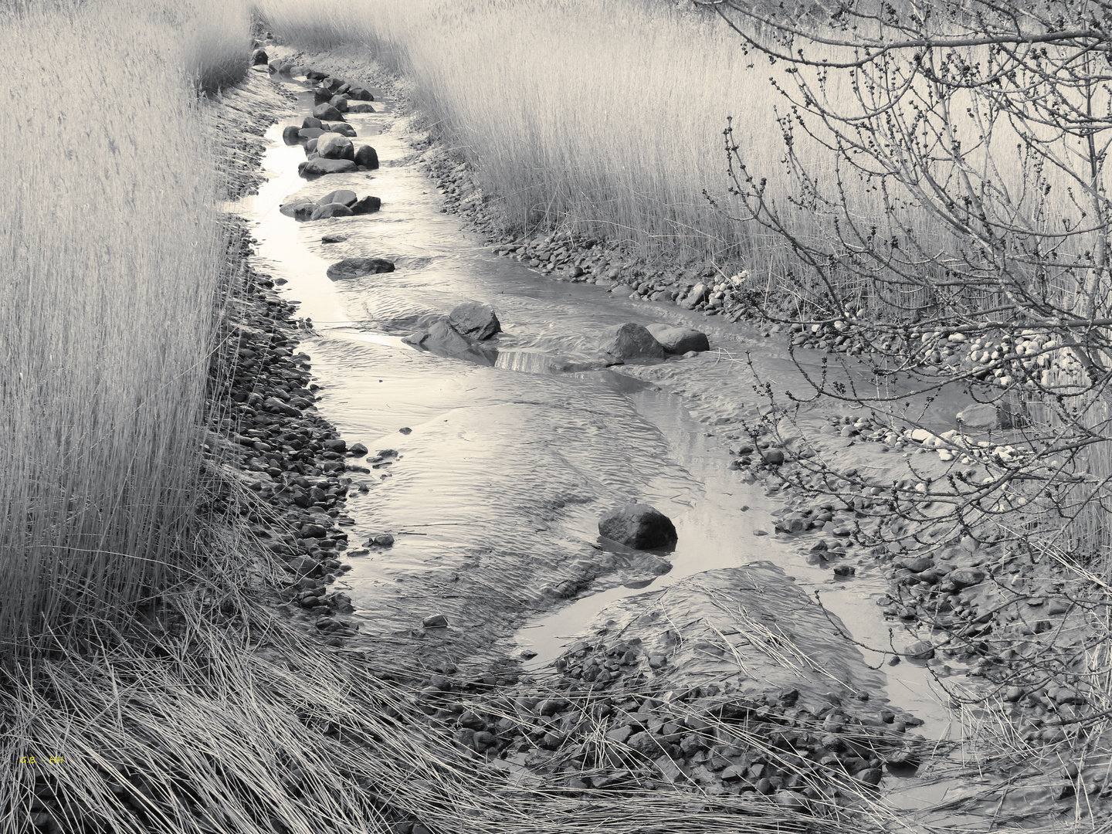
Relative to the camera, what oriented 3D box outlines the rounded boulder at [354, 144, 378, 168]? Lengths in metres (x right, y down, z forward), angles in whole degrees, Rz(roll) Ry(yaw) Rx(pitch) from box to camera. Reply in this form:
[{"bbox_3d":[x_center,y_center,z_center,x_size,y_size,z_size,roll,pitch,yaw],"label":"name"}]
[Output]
[{"bbox_3d":[-3.442,-4.736,42.032,0.430,0.410,0.420,-1,13,-5],"label":"rounded boulder"}]

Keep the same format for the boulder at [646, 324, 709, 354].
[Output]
[{"bbox_3d":[1.319,-0.851,25.182,0.700,0.300,0.540,1,13,3],"label":"boulder"}]

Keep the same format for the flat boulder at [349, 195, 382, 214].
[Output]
[{"bbox_3d":[-2.965,-3.288,35.882,0.540,0.290,0.440,-1,13,-5],"label":"flat boulder"}]

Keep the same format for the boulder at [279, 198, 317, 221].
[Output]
[{"bbox_3d":[-3.963,-3.225,35.705,0.620,0.260,0.480,-1,13,-6],"label":"boulder"}]

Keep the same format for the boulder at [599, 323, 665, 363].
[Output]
[{"bbox_3d":[0.824,-0.805,24.778,0.700,0.380,0.580,0,13,2],"label":"boulder"}]

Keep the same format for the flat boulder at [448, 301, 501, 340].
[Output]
[{"bbox_3d":[-0.907,-1.082,25.840,0.590,0.390,0.480,0,13,-2],"label":"flat boulder"}]

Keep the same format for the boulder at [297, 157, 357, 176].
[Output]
[{"bbox_3d":[-4.047,-4.457,41.201,1.050,0.290,0.620,-1,13,-5],"label":"boulder"}]

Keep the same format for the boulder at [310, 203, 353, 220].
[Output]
[{"bbox_3d":[-3.432,-3.153,35.419,0.670,0.240,0.480,-1,13,-5],"label":"boulder"}]

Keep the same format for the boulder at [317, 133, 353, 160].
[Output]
[{"bbox_3d":[-4.005,-4.856,41.975,0.660,0.570,0.600,-1,13,-5],"label":"boulder"}]

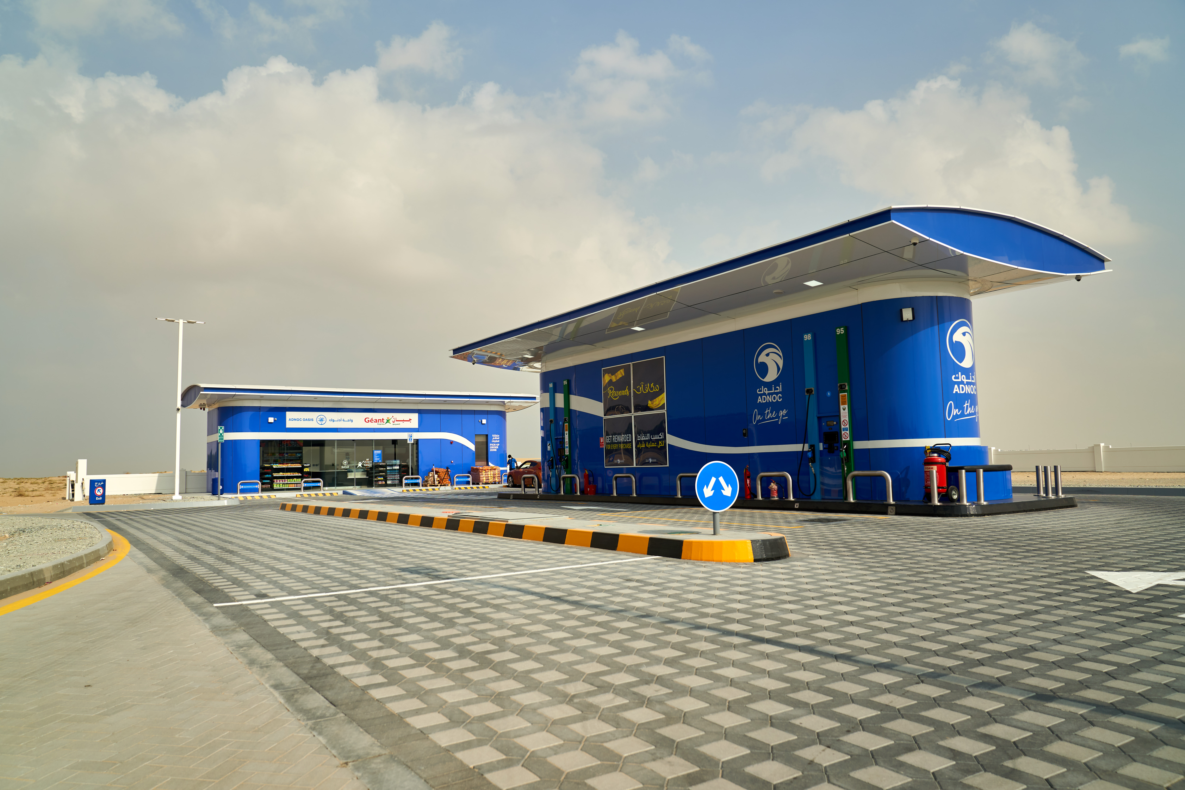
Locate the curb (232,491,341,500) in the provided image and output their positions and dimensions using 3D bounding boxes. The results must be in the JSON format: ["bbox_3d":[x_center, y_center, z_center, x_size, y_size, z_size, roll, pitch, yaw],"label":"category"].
[{"bbox_3d":[-13.424,4.439,34.712,4.550,0.130,0.200,2,-6,-34],"label":"curb"}]

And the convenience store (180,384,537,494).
[{"bbox_3d":[-12.260,2.379,42.878,17.400,5.300,7.500,2,-6,-34],"label":"convenience store"}]

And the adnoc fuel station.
[{"bbox_3d":[3.299,0.134,22.256,7.800,5.700,17.500,2,-6,-34],"label":"adnoc fuel station"}]

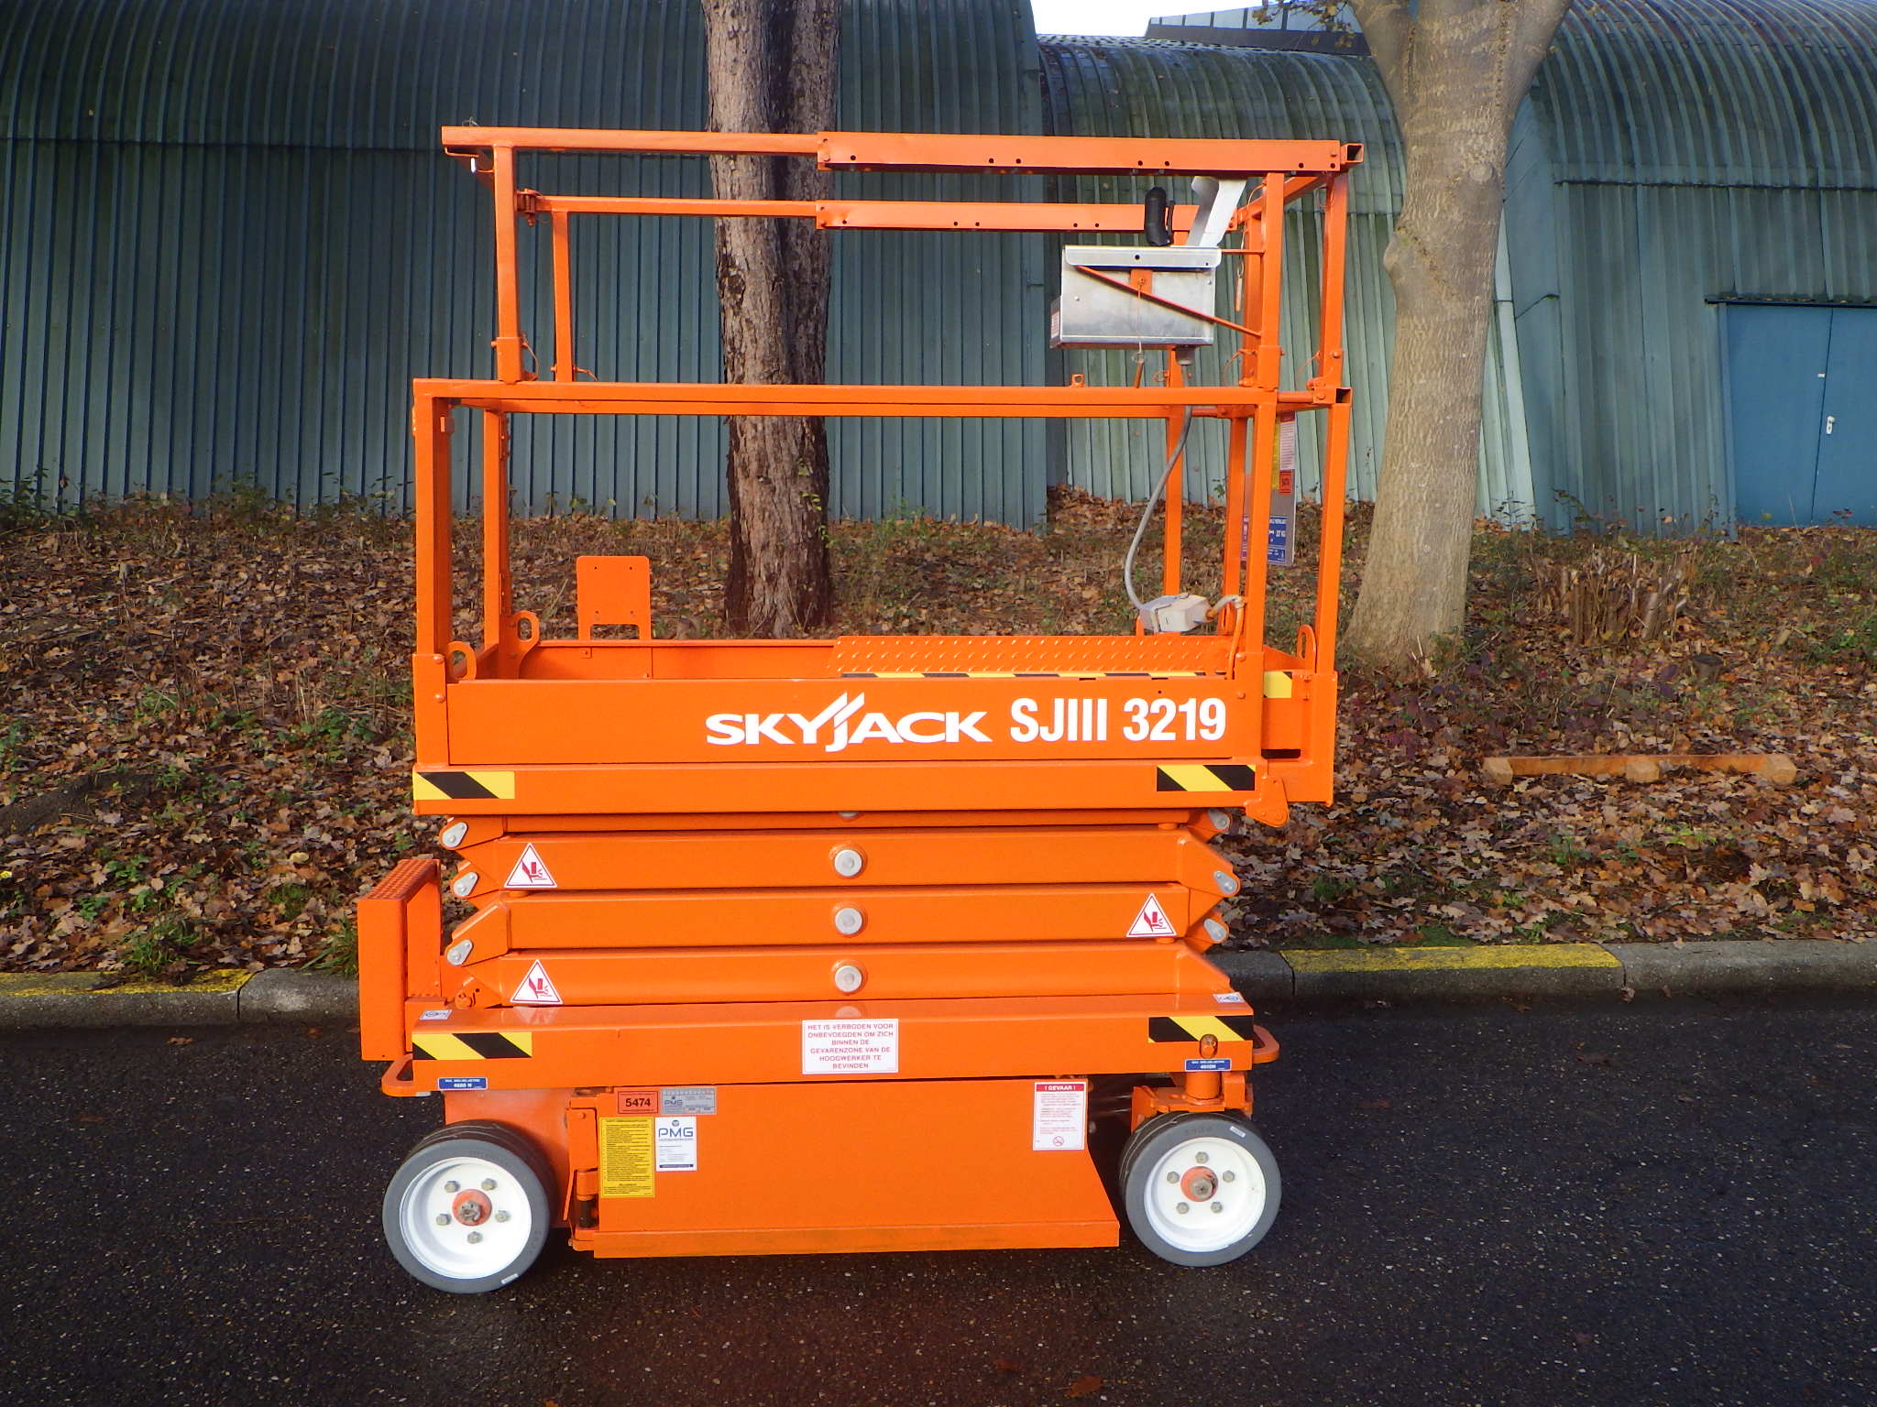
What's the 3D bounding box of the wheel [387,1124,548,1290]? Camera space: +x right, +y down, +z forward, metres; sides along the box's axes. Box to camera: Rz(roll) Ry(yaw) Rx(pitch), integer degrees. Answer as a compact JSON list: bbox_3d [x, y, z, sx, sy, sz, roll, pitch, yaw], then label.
[{"bbox_3d":[-0.885,0.954,2.890,0.306,0.306,0.100,0,9,-4],"label":"wheel"}]

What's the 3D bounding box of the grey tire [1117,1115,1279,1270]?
[{"bbox_3d":[0.514,0.947,3.002,0.306,0.306,0.100,0,9,-4],"label":"grey tire"}]

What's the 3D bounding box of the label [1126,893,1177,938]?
[{"bbox_3d":[0.417,0.414,2.957,0.100,0.088,0.002,0,9,-4],"label":"label"}]

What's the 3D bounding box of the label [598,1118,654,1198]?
[{"bbox_3d":[-0.586,0.858,2.863,0.103,0.164,0.002,0,9,-4],"label":"label"}]

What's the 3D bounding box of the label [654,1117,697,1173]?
[{"bbox_3d":[-0.493,0.833,2.866,0.077,0.110,0.002,0,9,-4],"label":"label"}]

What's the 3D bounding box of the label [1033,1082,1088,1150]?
[{"bbox_3d":[0.233,0.793,2.913,0.101,0.138,0.002,0,9,-4],"label":"label"}]

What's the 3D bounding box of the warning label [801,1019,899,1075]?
[{"bbox_3d":[-0.164,0.645,2.849,0.182,0.107,0.002,0,9,-4],"label":"warning label"}]

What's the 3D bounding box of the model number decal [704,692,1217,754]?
[{"bbox_3d":[0.058,0.035,2.800,0.965,0.110,0.002,0,9,-4],"label":"model number decal"}]

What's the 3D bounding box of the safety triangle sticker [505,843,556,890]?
[{"bbox_3d":[-0.767,0.306,2.853,0.096,0.087,0.002,0,9,-4],"label":"safety triangle sticker"}]

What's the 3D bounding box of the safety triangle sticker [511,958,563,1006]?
[{"bbox_3d":[-0.765,0.530,2.888,0.098,0.088,0.002,0,9,-4],"label":"safety triangle sticker"}]

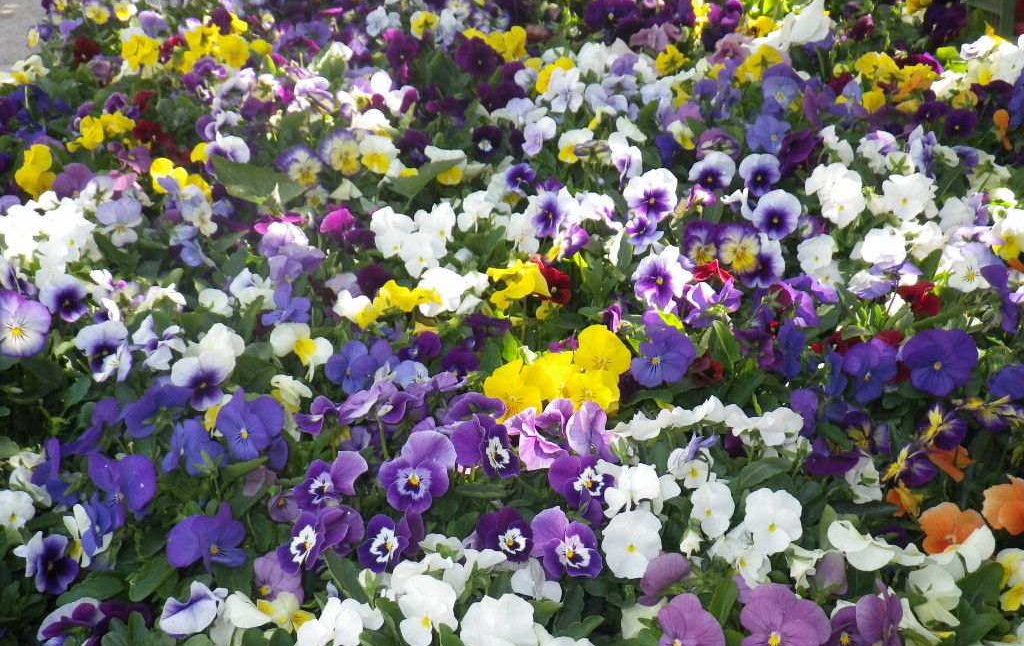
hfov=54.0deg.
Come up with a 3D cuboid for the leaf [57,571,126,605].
[{"bbox_3d":[-0.344,0.217,0.824,0.054,0.012,0.028,-16,38,-16],"label":"leaf"}]

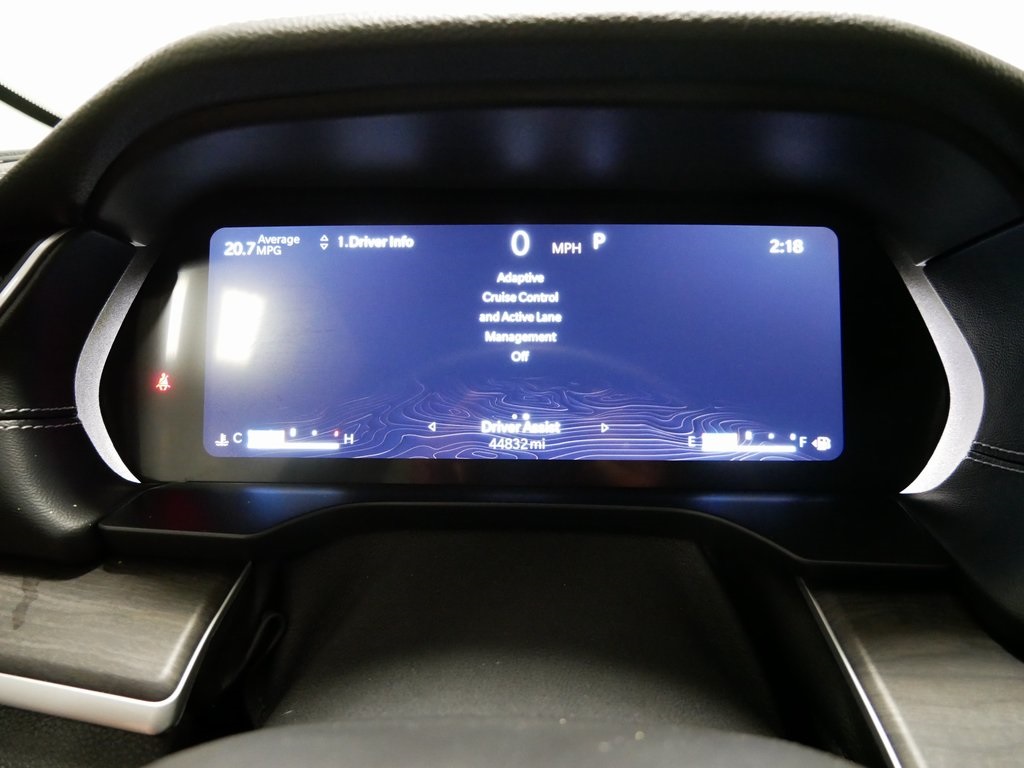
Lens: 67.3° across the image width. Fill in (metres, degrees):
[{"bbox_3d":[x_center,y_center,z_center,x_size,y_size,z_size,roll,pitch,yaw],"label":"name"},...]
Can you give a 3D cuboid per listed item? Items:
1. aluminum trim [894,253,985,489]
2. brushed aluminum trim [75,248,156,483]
[{"bbox_3d":[0.157,-0.004,0.283,0.032,0.090,0.022,0,-6,1],"label":"aluminum trim"},{"bbox_3d":[-0.147,-0.007,0.286,0.030,0.088,0.022,0,-6,1],"label":"brushed aluminum trim"}]

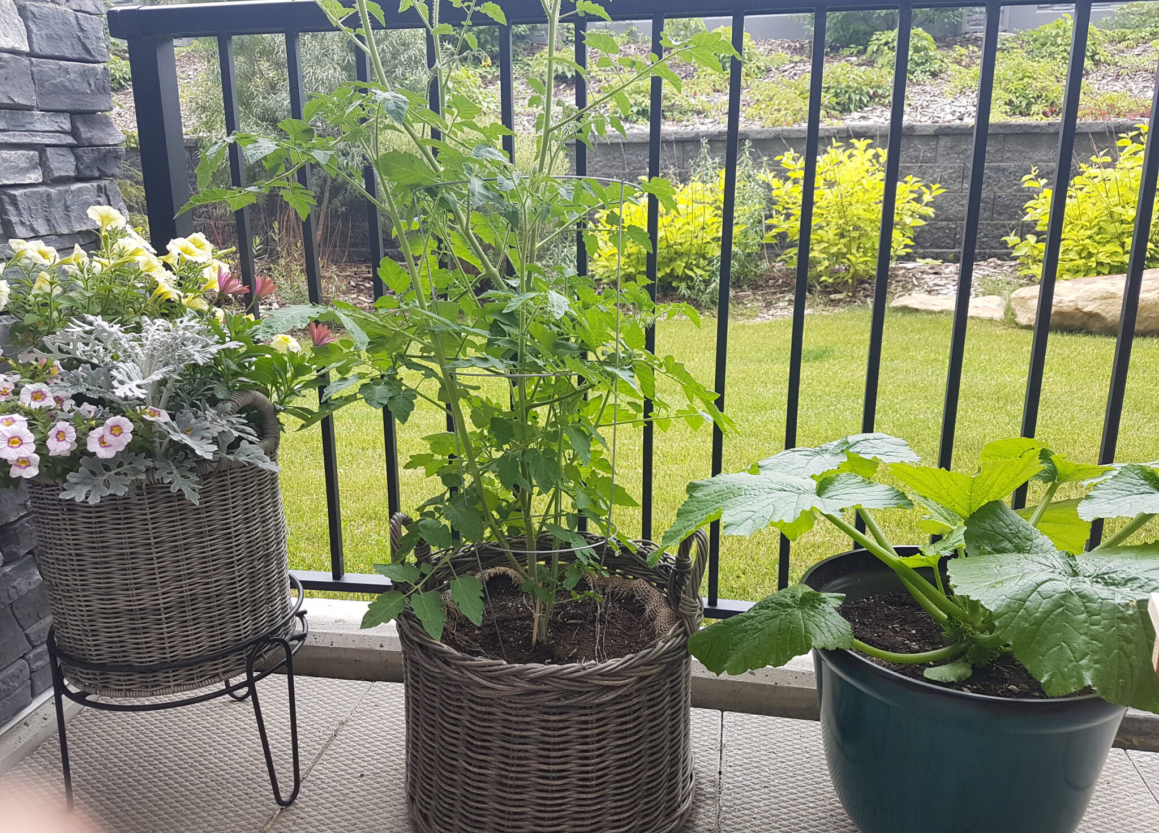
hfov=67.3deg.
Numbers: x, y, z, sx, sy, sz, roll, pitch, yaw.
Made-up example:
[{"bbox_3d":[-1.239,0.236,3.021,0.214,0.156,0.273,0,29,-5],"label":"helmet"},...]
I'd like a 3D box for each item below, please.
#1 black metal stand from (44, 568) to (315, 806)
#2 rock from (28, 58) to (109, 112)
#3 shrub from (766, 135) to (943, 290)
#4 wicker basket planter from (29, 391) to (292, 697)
[{"bbox_3d":[-0.571,0.397,1.281,0.352,0.268,0.350,2,15,10],"label":"black metal stand"},{"bbox_3d":[-0.841,-0.532,1.404,0.065,0.072,0.165,2,15,10],"label":"rock"},{"bbox_3d":[1.738,-1.291,5.593,1.103,0.940,1.050,2,15,10],"label":"shrub"},{"bbox_3d":[-0.573,0.147,1.216,0.315,0.348,0.315,2,15,10],"label":"wicker basket planter"}]

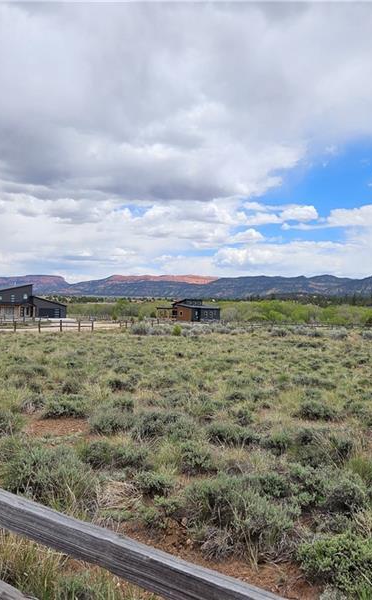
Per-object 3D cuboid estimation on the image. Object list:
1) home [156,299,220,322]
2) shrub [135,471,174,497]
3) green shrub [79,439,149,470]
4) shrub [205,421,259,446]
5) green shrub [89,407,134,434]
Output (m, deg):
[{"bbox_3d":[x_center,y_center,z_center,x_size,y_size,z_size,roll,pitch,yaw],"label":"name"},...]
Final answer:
[{"bbox_3d":[1.229,3.214,171.669,14.500,7.200,13.000,0,-2,44],"label":"home"},{"bbox_3d":[-0.281,1.639,4.807,0.362,0.191,0.307,2,-2,-3],"label":"shrub"},{"bbox_3d":[-0.769,1.615,5.684,0.748,0.266,0.636,2,-2,-7],"label":"green shrub"},{"bbox_3d":[0.586,1.677,6.792,0.690,0.273,0.586,1,-2,5],"label":"shrub"},{"bbox_3d":[-1.011,1.622,7.259,0.628,0.332,0.534,2,-2,-8],"label":"green shrub"}]

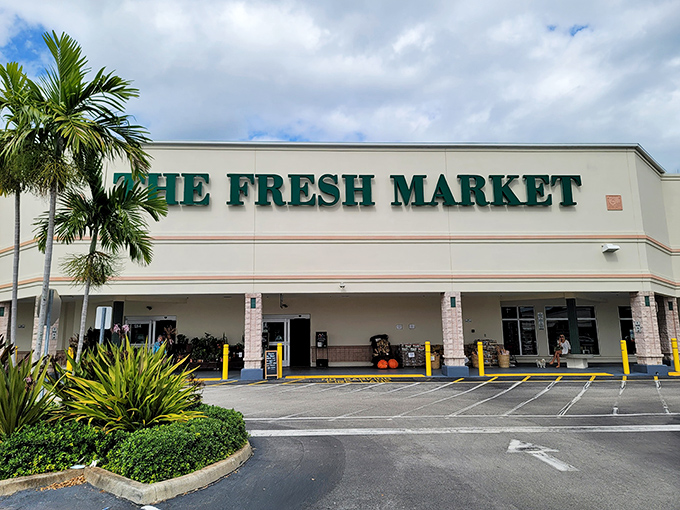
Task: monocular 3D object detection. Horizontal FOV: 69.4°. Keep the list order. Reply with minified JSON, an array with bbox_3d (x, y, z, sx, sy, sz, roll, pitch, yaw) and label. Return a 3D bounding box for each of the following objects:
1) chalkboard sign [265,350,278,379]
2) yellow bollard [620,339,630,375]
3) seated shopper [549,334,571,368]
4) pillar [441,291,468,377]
[{"bbox_3d":[-2.407,3.890,17.367,0.460,0.960,0.470,0,-9,-3],"label":"chalkboard sign"},{"bbox_3d":[10.526,3.764,18.095,0.185,1.224,0.185,0,-10,-2],"label":"yellow bollard"},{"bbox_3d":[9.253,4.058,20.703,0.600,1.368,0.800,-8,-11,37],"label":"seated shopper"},{"bbox_3d":[4.181,2.887,18.015,0.720,3.026,0.720,0,-10,-2],"label":"pillar"}]

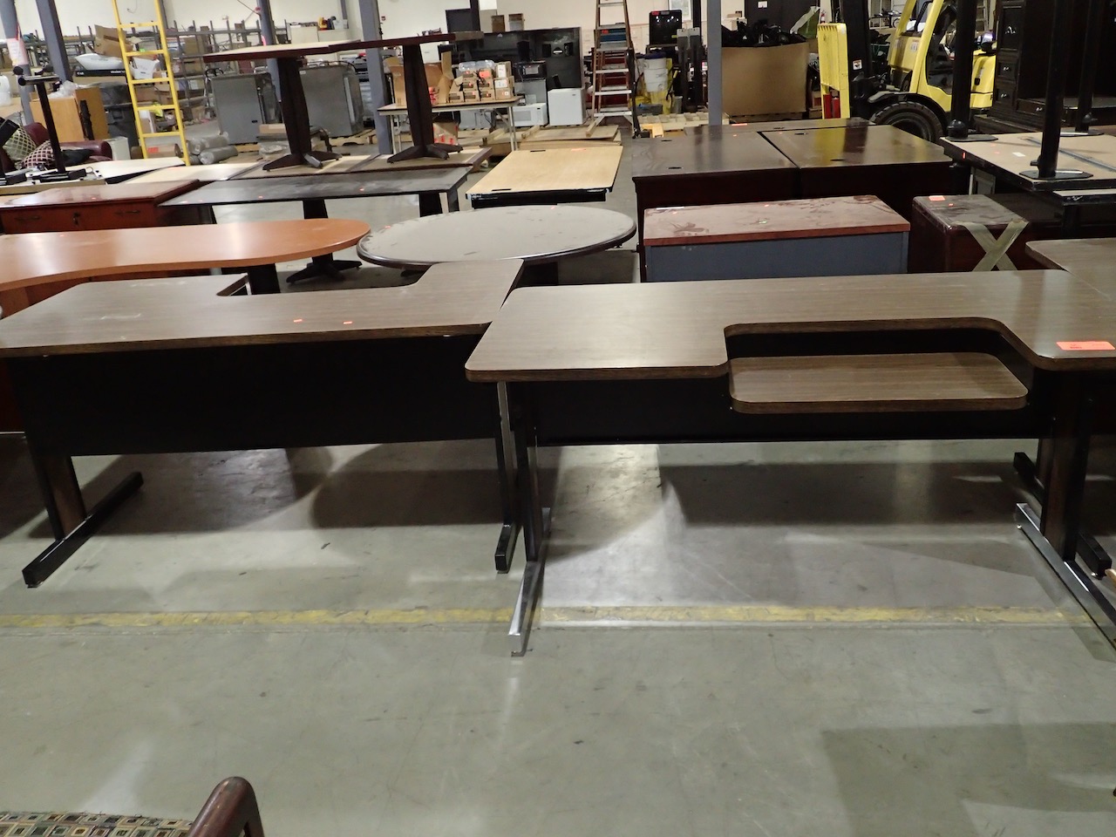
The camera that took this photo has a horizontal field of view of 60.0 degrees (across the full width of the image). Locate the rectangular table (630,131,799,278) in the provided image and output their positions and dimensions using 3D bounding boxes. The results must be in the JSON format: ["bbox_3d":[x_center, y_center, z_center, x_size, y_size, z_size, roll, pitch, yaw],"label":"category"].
[{"bbox_3d":[0.882,-1.215,5.796,0.830,0.740,1.640,-2,22,6],"label":"rectangular table"}]

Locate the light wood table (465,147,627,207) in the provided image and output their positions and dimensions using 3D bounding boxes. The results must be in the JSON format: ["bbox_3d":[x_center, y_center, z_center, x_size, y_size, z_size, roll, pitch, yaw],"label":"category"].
[{"bbox_3d":[0.010,-1.003,5.313,0.677,0.745,1.573,-1,22,6],"label":"light wood table"}]

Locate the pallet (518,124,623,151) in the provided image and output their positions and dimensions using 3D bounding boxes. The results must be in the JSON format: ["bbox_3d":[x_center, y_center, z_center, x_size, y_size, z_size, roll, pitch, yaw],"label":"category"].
[{"bbox_3d":[0.221,-3.694,12.707,1.250,0.170,1.450,0,23,9],"label":"pallet"}]

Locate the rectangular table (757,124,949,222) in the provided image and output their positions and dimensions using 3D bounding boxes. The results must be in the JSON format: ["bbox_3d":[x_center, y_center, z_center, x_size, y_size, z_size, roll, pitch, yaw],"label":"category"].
[{"bbox_3d":[1.615,-1.137,5.365,0.780,0.745,1.581,-2,22,6],"label":"rectangular table"}]

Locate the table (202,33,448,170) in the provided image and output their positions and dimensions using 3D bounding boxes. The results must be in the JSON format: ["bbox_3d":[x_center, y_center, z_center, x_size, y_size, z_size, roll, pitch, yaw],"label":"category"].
[{"bbox_3d":[-1.262,-1.982,6.091,1.500,0.730,0.850,-2,22,5],"label":"table"}]

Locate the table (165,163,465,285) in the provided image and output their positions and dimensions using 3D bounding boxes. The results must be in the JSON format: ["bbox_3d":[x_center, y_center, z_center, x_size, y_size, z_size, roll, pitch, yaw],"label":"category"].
[{"bbox_3d":[-1.212,-0.880,5.222,1.477,0.745,0.758,-2,22,5],"label":"table"}]

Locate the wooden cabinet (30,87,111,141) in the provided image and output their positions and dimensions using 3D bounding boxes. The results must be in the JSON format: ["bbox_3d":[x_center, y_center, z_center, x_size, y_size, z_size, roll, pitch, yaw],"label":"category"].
[{"bbox_3d":[-6.165,-3.579,12.385,0.620,1.070,0.550,-1,22,8],"label":"wooden cabinet"}]

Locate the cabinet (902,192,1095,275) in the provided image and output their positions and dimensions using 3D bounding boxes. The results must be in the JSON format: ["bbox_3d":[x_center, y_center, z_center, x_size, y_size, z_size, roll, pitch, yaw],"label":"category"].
[{"bbox_3d":[1.740,-0.448,3.778,0.620,0.740,0.580,-1,22,7],"label":"cabinet"}]

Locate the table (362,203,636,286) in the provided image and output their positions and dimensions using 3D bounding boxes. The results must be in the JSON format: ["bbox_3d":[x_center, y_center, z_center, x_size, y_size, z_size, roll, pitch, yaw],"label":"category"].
[{"bbox_3d":[-0.220,-0.416,4.037,1.100,0.740,1.100,-3,22,4],"label":"table"}]

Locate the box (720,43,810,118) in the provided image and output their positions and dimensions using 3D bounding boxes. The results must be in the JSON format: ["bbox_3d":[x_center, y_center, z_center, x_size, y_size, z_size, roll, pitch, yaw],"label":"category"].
[{"bbox_3d":[2.917,-4.847,13.773,1.080,0.890,1.100,-3,22,3],"label":"box"}]

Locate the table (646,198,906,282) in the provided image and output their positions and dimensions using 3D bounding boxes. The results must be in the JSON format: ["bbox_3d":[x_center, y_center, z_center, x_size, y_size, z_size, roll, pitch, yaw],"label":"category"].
[{"bbox_3d":[0.792,-0.401,3.700,0.895,0.745,0.536,-2,22,6],"label":"table"}]

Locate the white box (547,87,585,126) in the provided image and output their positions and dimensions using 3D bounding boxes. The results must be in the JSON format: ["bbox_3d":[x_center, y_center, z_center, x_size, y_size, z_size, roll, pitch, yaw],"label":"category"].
[{"bbox_3d":[0.135,-4.409,13.652,0.455,0.475,0.460,-2,22,5],"label":"white box"}]

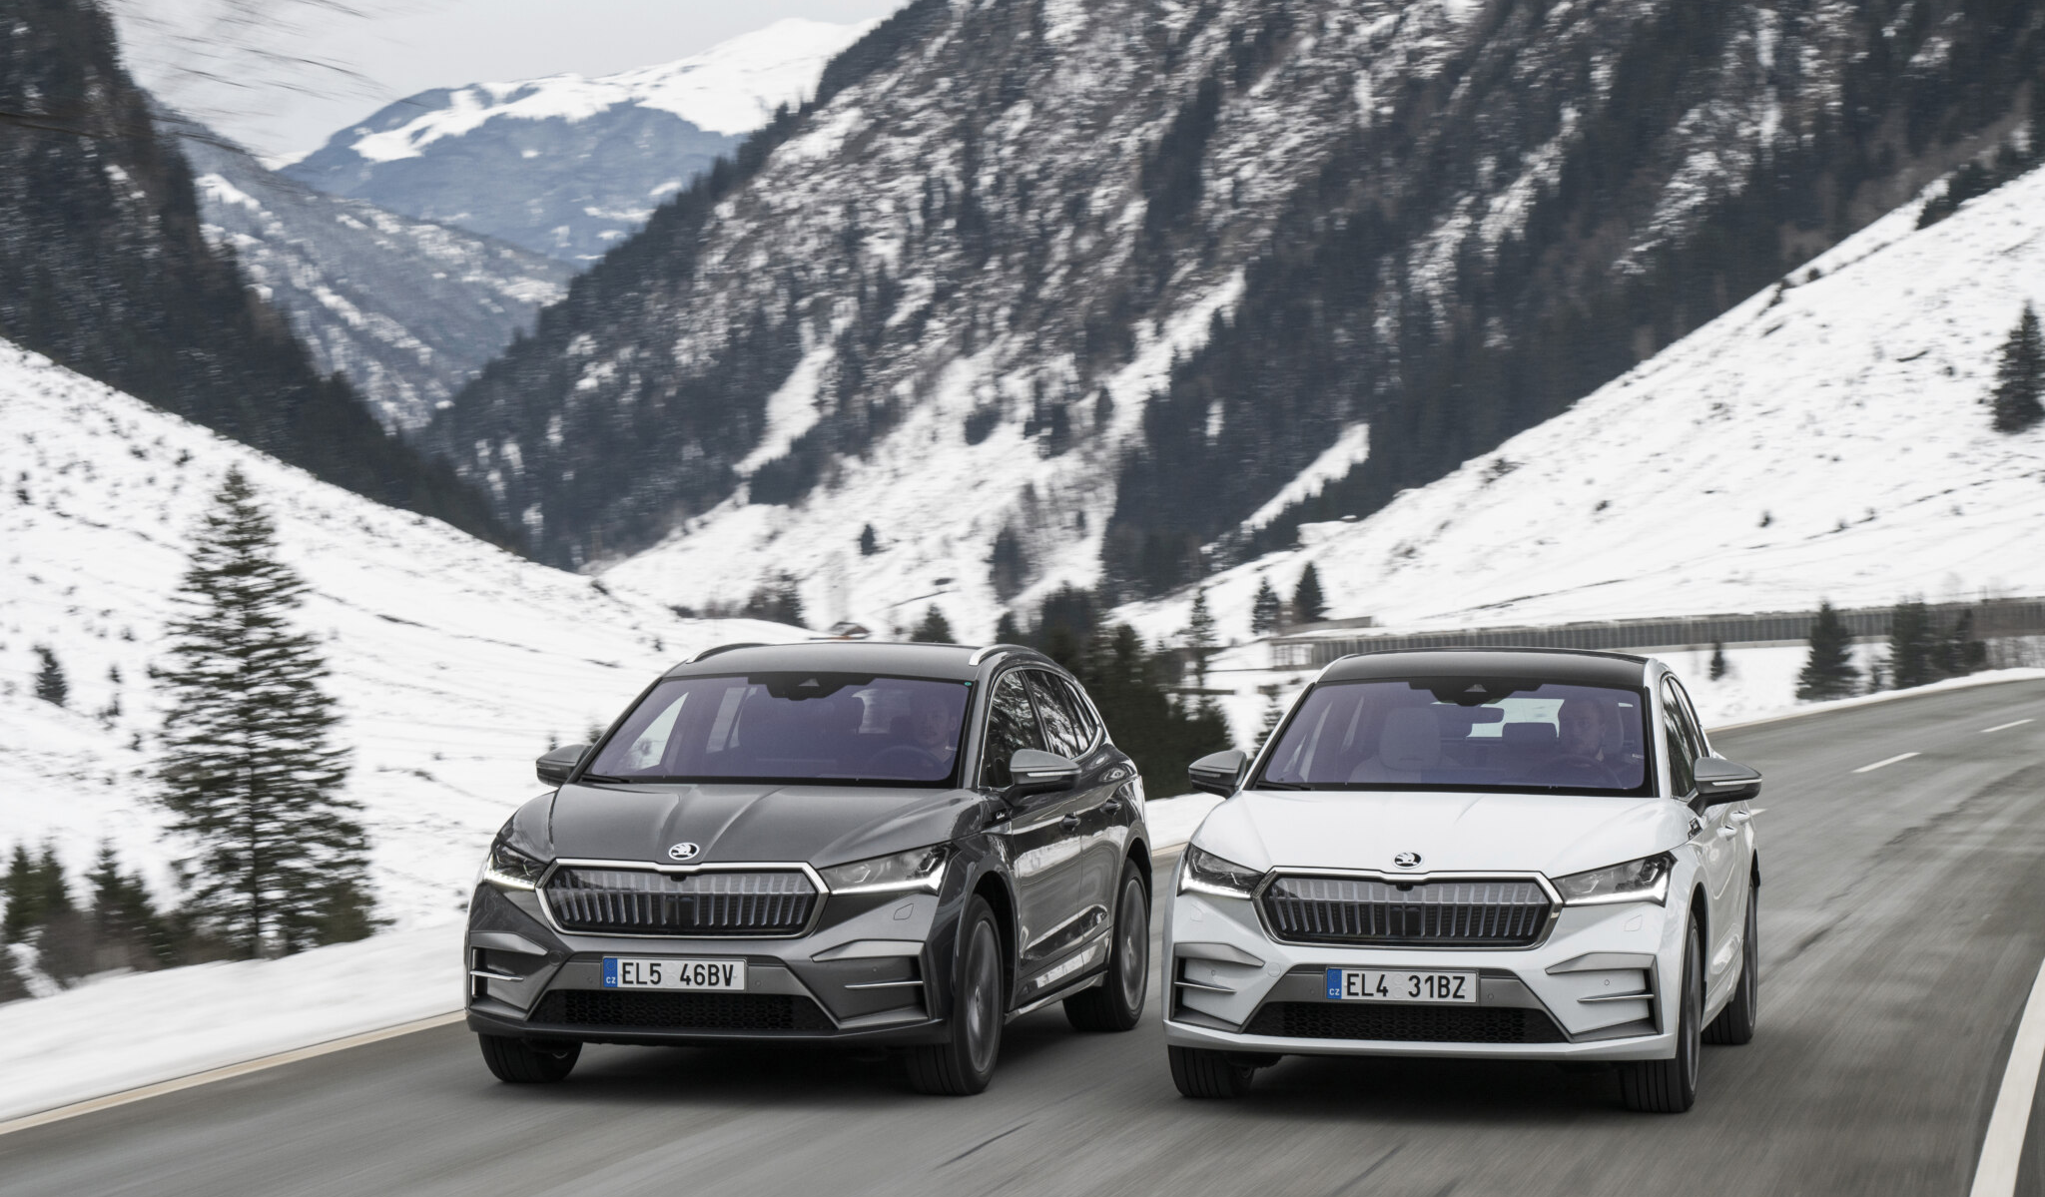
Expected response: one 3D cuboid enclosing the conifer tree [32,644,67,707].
[{"bbox_3d":[-83.660,6.600,420.000,2.650,5.660,2.650,0,1,0],"label":"conifer tree"}]

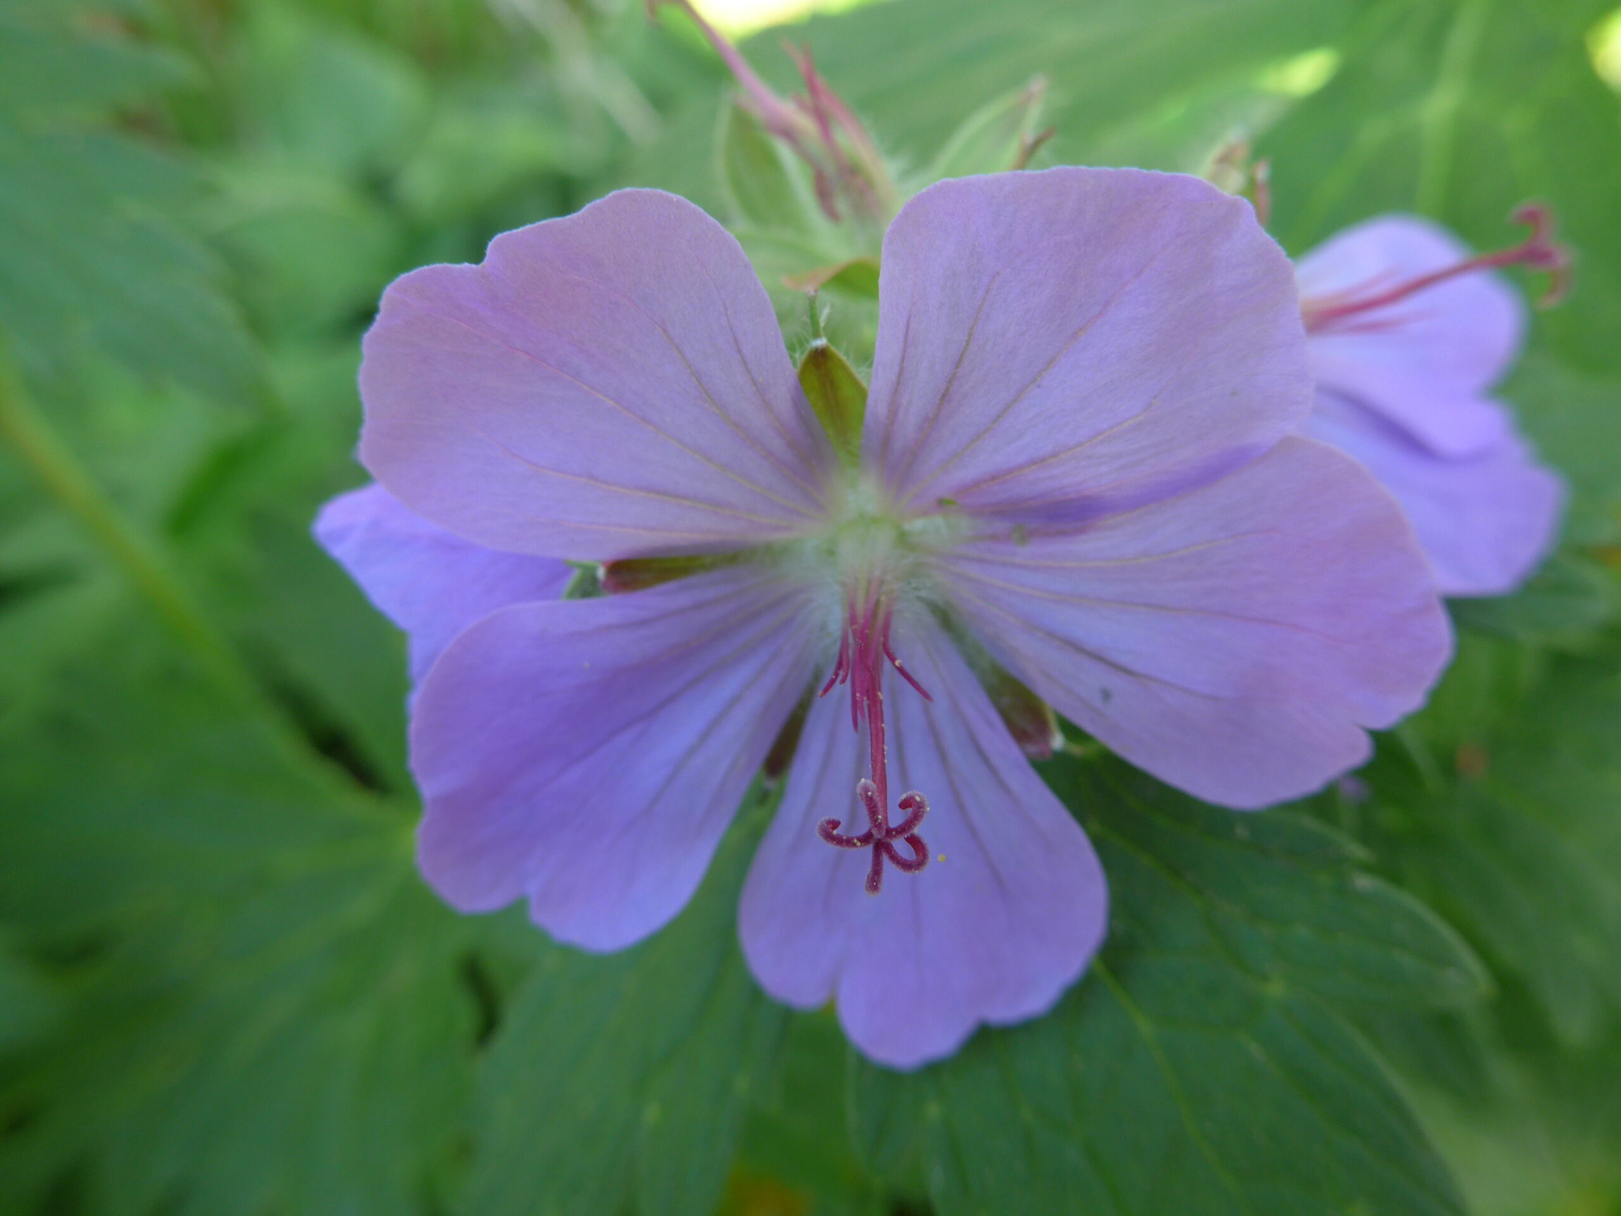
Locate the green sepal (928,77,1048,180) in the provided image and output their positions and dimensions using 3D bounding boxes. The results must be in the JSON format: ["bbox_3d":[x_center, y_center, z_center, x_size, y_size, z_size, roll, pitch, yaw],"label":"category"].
[{"bbox_3d":[0.010,-0.027,0.076,0.011,0.002,0.004,-43,65,6],"label":"green sepal"}]

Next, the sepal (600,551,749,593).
[{"bbox_3d":[-0.005,-0.002,0.059,0.010,0.004,0.002,-4,18,-3],"label":"sepal"}]

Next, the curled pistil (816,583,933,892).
[{"bbox_3d":[0.003,0.004,0.050,0.004,0.004,0.015,-1,40,-1],"label":"curled pistil"}]

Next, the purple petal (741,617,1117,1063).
[{"bbox_3d":[0.005,0.010,0.057,0.016,0.020,0.005,-4,-3,0],"label":"purple petal"}]

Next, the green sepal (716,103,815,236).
[{"bbox_3d":[-0.002,-0.024,0.073,0.005,0.009,0.003,-34,7,-17],"label":"green sepal"}]

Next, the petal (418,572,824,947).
[{"bbox_3d":[-0.007,0.005,0.055,0.020,0.015,0.006,-46,13,-13],"label":"petal"}]

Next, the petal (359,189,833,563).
[{"bbox_3d":[-0.007,-0.008,0.054,0.021,0.017,0.005,25,18,-24],"label":"petal"}]

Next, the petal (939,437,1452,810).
[{"bbox_3d":[0.015,0.000,0.055,0.021,0.016,0.006,17,20,16],"label":"petal"}]

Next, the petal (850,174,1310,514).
[{"bbox_3d":[0.010,-0.010,0.054,0.018,0.020,0.005,42,27,-15],"label":"petal"}]

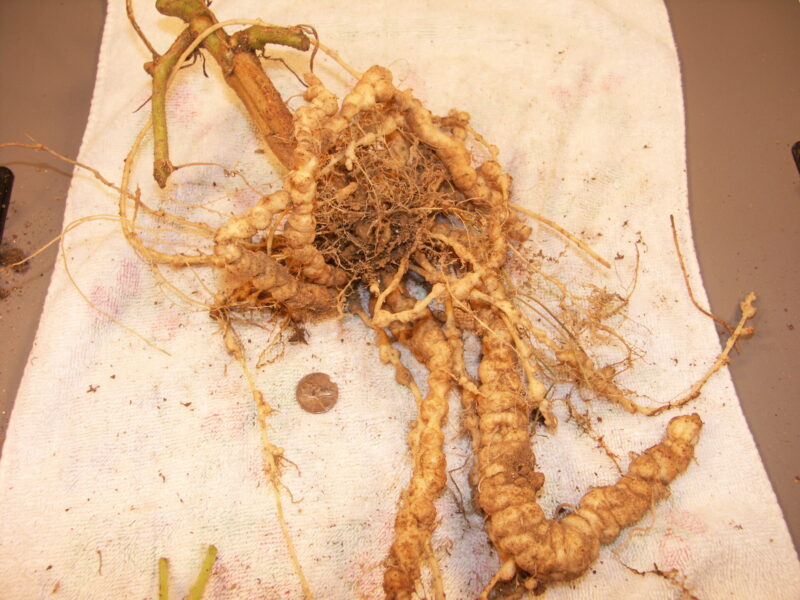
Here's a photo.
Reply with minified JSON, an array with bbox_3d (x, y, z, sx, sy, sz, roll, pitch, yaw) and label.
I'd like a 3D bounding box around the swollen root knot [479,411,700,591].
[{"bbox_3d":[0.082,0.080,0.291,0.095,0.030,0.069,0,67,0],"label":"swollen root knot"}]

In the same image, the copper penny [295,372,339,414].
[{"bbox_3d":[-0.037,0.042,0.324,0.019,0.002,0.019,0,67,0],"label":"copper penny"}]

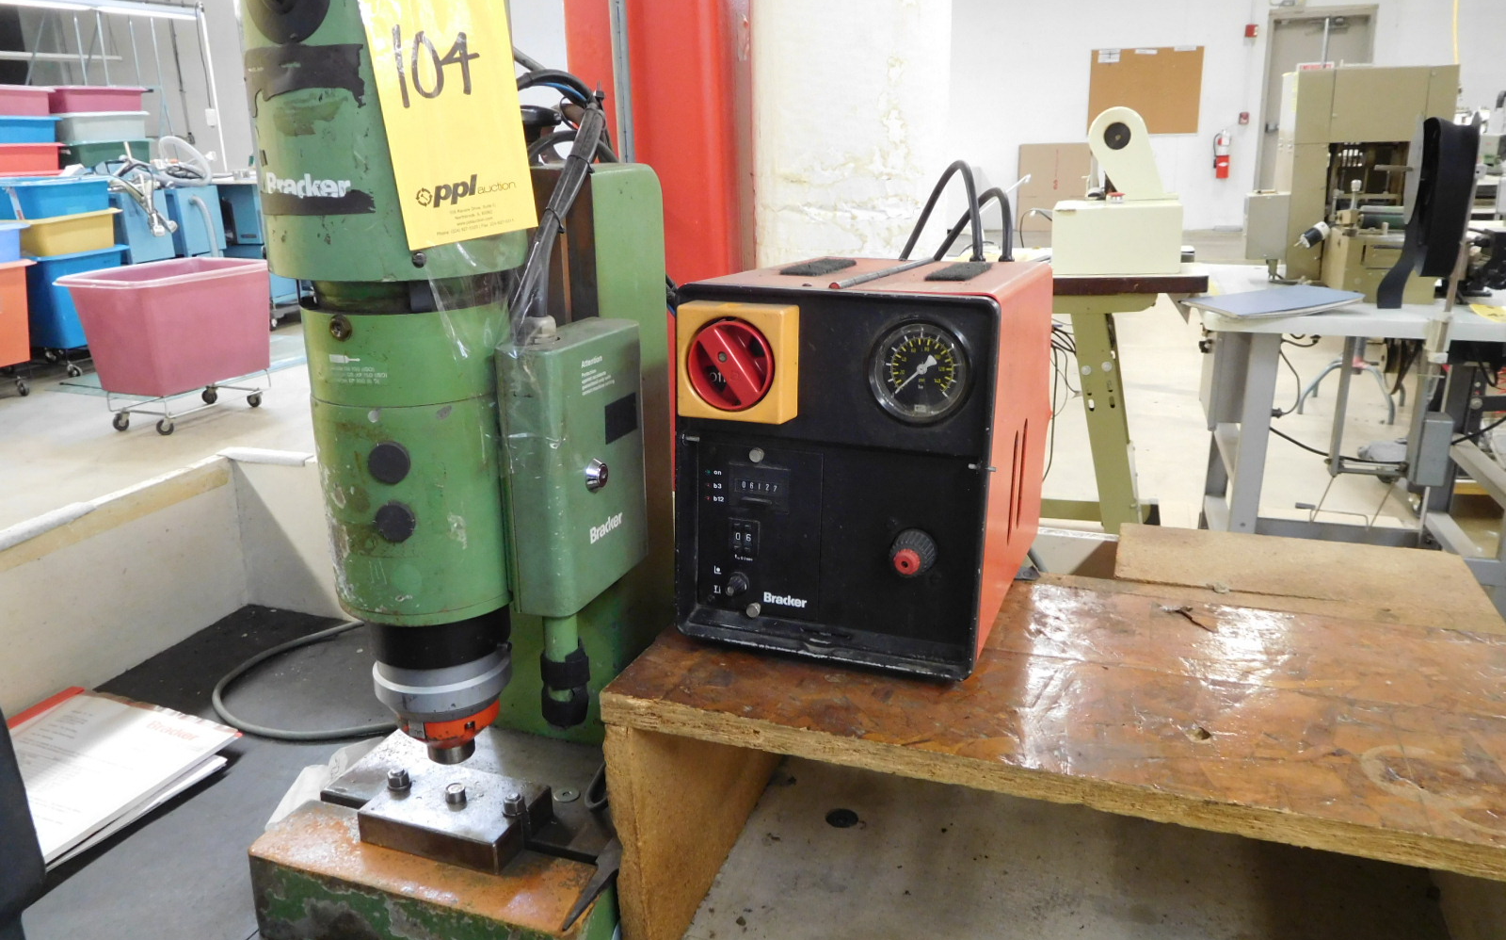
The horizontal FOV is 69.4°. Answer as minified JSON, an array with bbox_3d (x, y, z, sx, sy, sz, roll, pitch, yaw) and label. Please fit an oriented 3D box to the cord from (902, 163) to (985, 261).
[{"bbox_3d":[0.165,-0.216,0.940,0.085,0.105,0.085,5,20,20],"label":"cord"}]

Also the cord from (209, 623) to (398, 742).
[{"bbox_3d":[-0.412,0.207,1.104,0.262,0.020,0.228,5,19,19],"label":"cord"}]

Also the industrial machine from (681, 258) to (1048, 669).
[{"bbox_3d":[0.097,-0.029,0.796,0.199,0.233,0.308,6,17,20],"label":"industrial machine"}]

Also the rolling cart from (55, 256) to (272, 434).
[{"bbox_3d":[-2.597,-0.566,4.944,0.510,0.705,0.740,8,21,26],"label":"rolling cart"}]

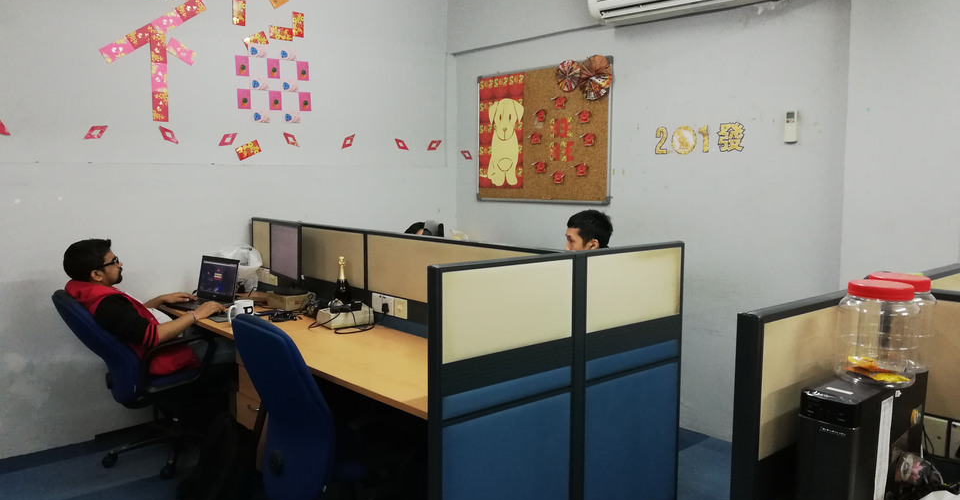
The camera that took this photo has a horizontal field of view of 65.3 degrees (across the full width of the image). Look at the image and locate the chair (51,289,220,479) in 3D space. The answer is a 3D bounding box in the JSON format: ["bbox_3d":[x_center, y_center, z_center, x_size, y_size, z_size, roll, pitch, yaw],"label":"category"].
[{"bbox_3d":[-1.669,0.619,3.806,0.810,0.910,0.650,-4,7,-33],"label":"chair"}]

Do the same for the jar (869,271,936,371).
[{"bbox_3d":[0.928,0.158,1.674,0.154,0.202,0.154,-5,7,-41],"label":"jar"}]

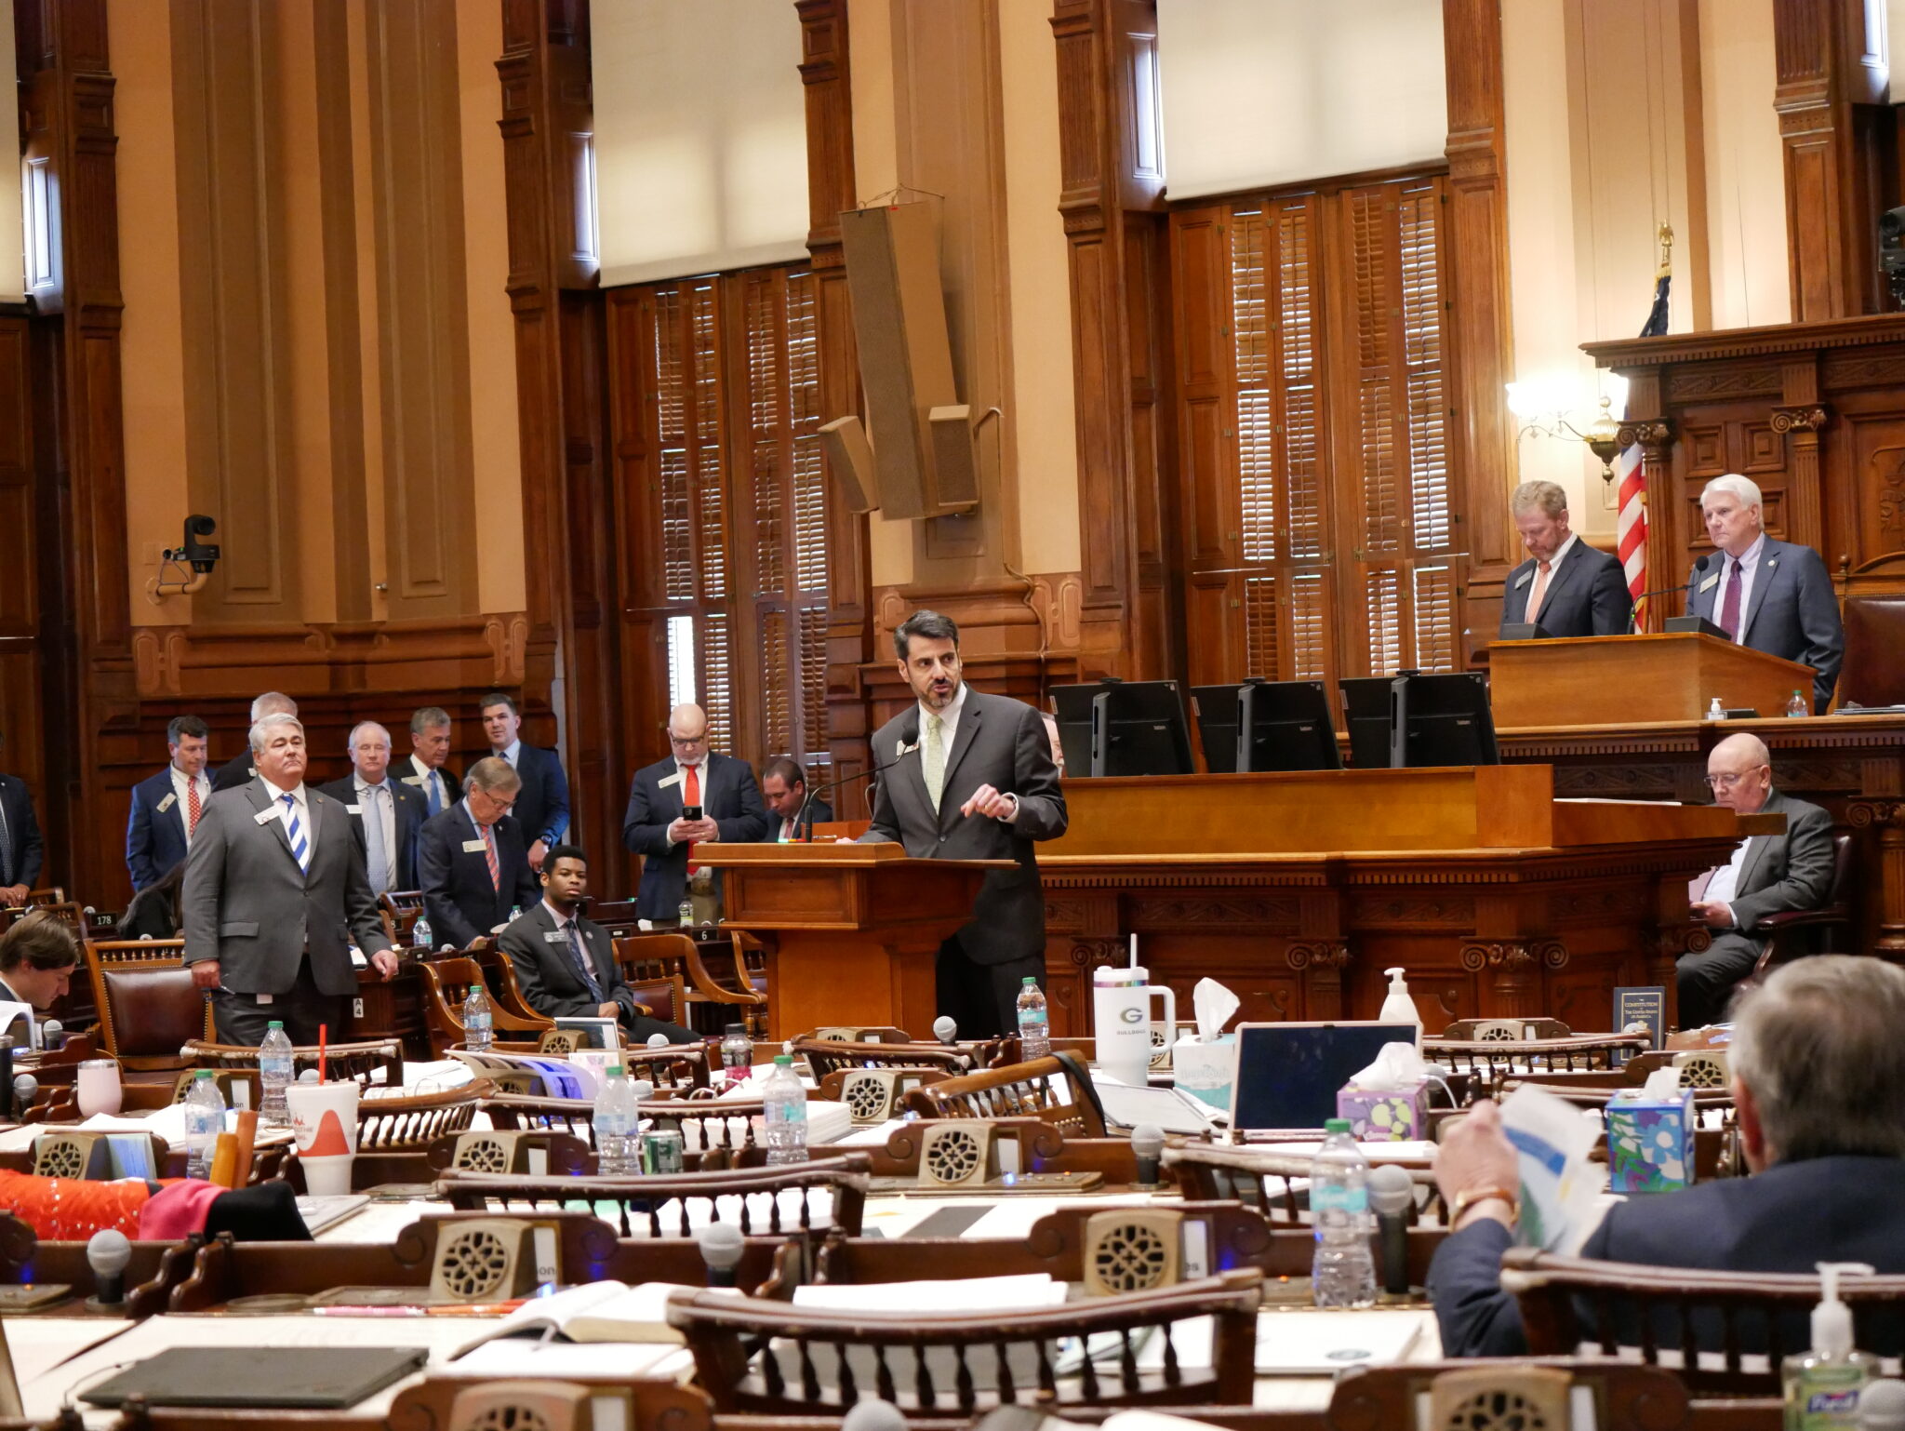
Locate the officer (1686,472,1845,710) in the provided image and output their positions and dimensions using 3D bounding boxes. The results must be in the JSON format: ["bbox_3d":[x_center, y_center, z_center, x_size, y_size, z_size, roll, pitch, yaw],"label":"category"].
[{"bbox_3d":[2.720,0.096,16.498,0.560,1.800,0.390,-2,0,41],"label":"officer"}]

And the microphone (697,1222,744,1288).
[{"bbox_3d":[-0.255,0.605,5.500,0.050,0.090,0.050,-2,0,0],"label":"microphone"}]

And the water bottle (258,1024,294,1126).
[{"bbox_3d":[-1.368,0.729,10.050,0.069,0.215,0.069,-2,0,0],"label":"water bottle"}]

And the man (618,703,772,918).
[{"bbox_3d":[-0.980,0.837,18.800,0.570,1.750,0.420,-2,0,-2],"label":"man"}]

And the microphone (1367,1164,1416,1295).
[{"bbox_3d":[0.491,0.572,5.520,0.050,0.148,0.050,-2,0,0],"label":"microphone"}]

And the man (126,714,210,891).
[{"bbox_3d":[-3.293,0.884,21.298,0.540,1.770,0.360,-2,0,-25],"label":"man"}]

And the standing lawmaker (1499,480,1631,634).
[{"bbox_3d":[2.101,0.104,16.698,0.530,1.790,0.380,-2,0,41],"label":"standing lawmaker"}]

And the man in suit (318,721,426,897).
[{"bbox_3d":[-2.443,0.900,21.198,0.540,1.750,0.350,-2,0,-8],"label":"man in suit"}]

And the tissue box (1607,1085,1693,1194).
[{"bbox_3d":[1.025,0.624,7.270,0.112,0.125,0.112,-2,5,16],"label":"tissue box"}]

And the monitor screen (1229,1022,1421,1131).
[{"bbox_3d":[0.608,0.588,8.050,0.315,0.205,0.020,-2,-17,16],"label":"monitor screen"}]

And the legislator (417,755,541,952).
[{"bbox_3d":[-1.730,0.956,18.200,0.580,1.600,0.550,-2,0,-37],"label":"legislator"}]

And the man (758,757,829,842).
[{"bbox_3d":[-0.640,0.799,20.000,0.520,1.280,0.720,-2,0,36],"label":"man"}]

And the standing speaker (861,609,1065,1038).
[{"bbox_3d":[0.059,0.637,12.748,0.580,1.820,0.420,-2,0,34],"label":"standing speaker"}]

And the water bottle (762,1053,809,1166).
[{"bbox_3d":[-0.252,0.622,7.550,0.066,0.205,0.066,-2,0,0],"label":"water bottle"}]

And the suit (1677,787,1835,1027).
[{"bbox_3d":[2.346,0.721,14.700,0.700,1.000,0.540,-2,0,-35],"label":"suit"}]

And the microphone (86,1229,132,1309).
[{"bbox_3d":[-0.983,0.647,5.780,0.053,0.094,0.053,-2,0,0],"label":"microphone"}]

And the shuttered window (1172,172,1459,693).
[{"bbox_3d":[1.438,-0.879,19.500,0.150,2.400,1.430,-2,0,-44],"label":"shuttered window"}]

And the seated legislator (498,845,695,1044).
[{"bbox_3d":[-1.253,1.091,17.500,0.550,1.270,0.850,-2,0,-38],"label":"seated legislator"}]

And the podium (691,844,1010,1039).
[{"bbox_3d":[-0.227,0.898,12.100,0.500,1.180,0.720,-2,0,-41],"label":"podium"}]

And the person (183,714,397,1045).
[{"bbox_3d":[-2.127,0.870,15.900,0.610,1.760,0.400,-2,0,-30],"label":"person"}]

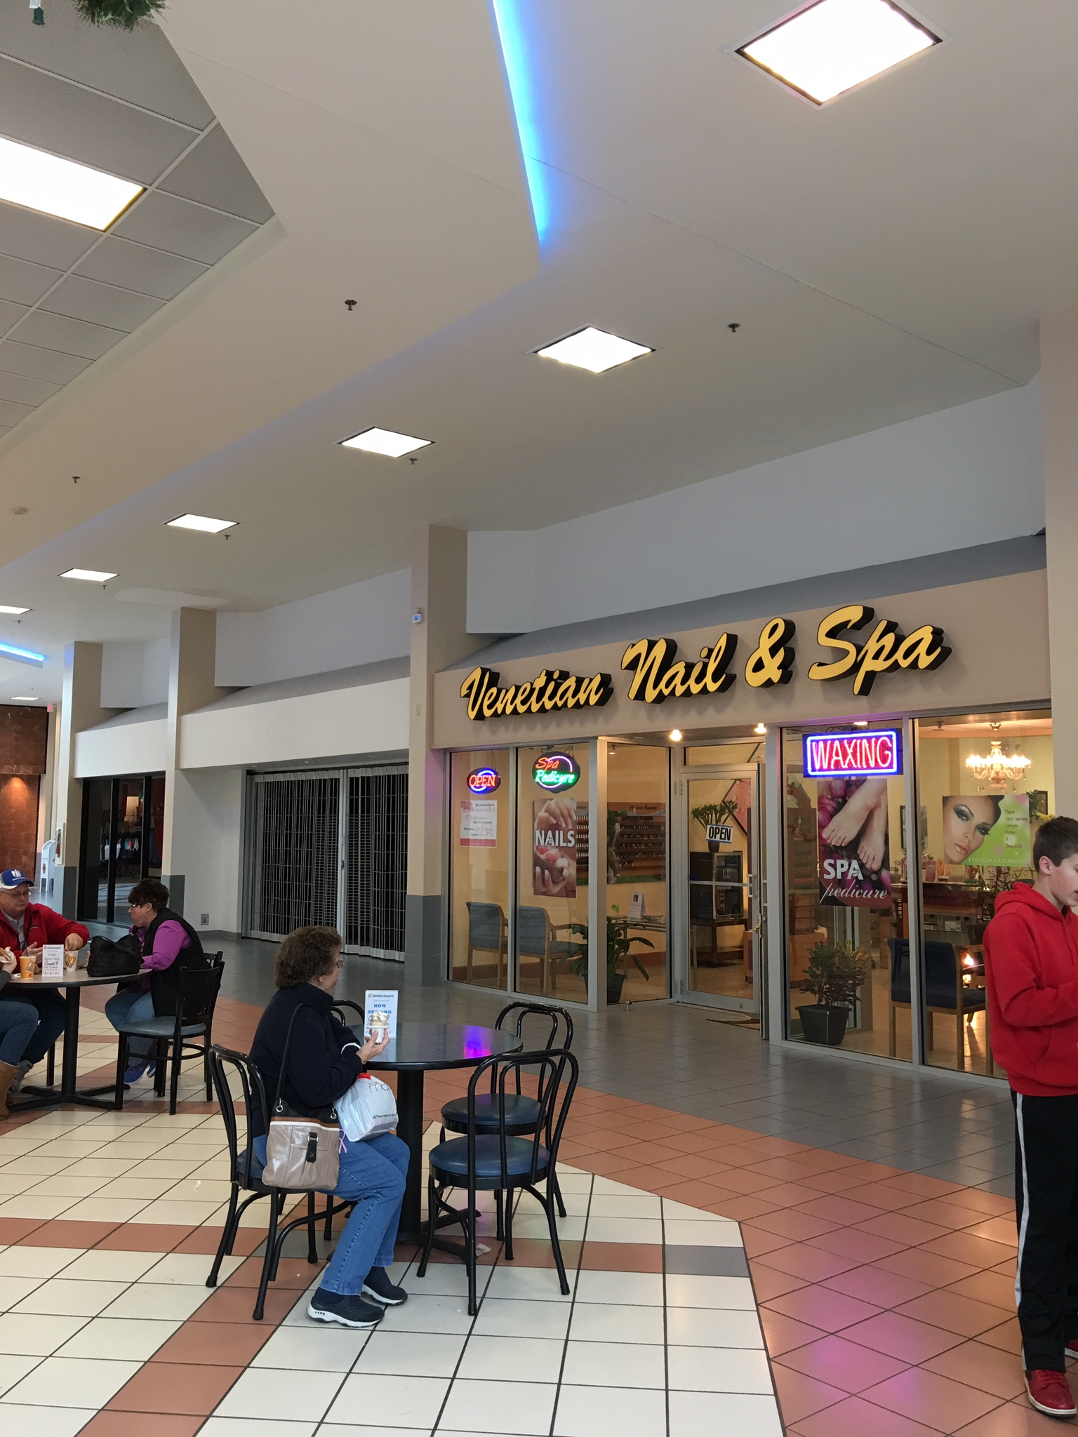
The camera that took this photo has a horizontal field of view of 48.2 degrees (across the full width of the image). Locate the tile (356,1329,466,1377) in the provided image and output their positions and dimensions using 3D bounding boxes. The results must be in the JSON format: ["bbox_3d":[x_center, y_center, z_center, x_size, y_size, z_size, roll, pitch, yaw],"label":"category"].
[{"bbox_3d":[-0.385,1.931,3.655,0.299,0.010,0.299,0,-6,5],"label":"tile"}]

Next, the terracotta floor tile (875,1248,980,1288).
[{"bbox_3d":[1.425,2.025,4.433,0.299,0.010,0.299,5,-7,-39],"label":"terracotta floor tile"}]

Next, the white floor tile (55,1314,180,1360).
[{"bbox_3d":[-1.292,1.921,3.713,0.300,0.015,0.300,0,-6,5],"label":"white floor tile"}]

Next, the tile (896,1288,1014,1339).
[{"bbox_3d":[1.383,1.988,4.014,0.298,0.012,0.298,5,-7,-39],"label":"tile"}]

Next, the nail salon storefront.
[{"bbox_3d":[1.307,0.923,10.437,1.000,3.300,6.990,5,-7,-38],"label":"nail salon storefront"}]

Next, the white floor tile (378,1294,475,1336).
[{"bbox_3d":[-0.360,1.988,4.007,0.305,0.010,0.302,0,-5,5],"label":"white floor tile"}]

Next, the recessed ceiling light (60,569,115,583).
[{"bbox_3d":[-5.794,-1.862,15.517,0.600,0.060,0.600,5,-7,-39],"label":"recessed ceiling light"}]

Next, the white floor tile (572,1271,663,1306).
[{"bbox_3d":[0.288,2.015,4.251,0.305,0.010,0.302,0,-5,5],"label":"white floor tile"}]

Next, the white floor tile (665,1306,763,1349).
[{"bbox_3d":[0.564,1.968,3.879,0.301,0.012,0.297,0,-5,5],"label":"white floor tile"}]

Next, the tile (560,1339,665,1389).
[{"bbox_3d":[0.230,1.960,3.646,0.305,0.010,0.302,0,-5,5],"label":"tile"}]

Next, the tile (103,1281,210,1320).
[{"bbox_3d":[-1.289,1.989,4.096,0.305,0.010,0.302,0,-5,5],"label":"tile"}]

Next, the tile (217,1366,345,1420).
[{"bbox_3d":[-0.728,1.933,3.432,0.305,0.010,0.302,0,-5,5],"label":"tile"}]

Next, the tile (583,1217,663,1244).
[{"bbox_3d":[0.346,2.070,4.855,0.305,0.010,0.302,0,-5,5],"label":"tile"}]

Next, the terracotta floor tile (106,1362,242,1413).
[{"bbox_3d":[-1.016,1.891,3.382,0.300,0.015,0.300,0,-6,5],"label":"terracotta floor tile"}]

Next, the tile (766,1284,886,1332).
[{"bbox_3d":[0.957,1.988,4.053,0.298,0.012,0.298,5,-7,-39],"label":"tile"}]

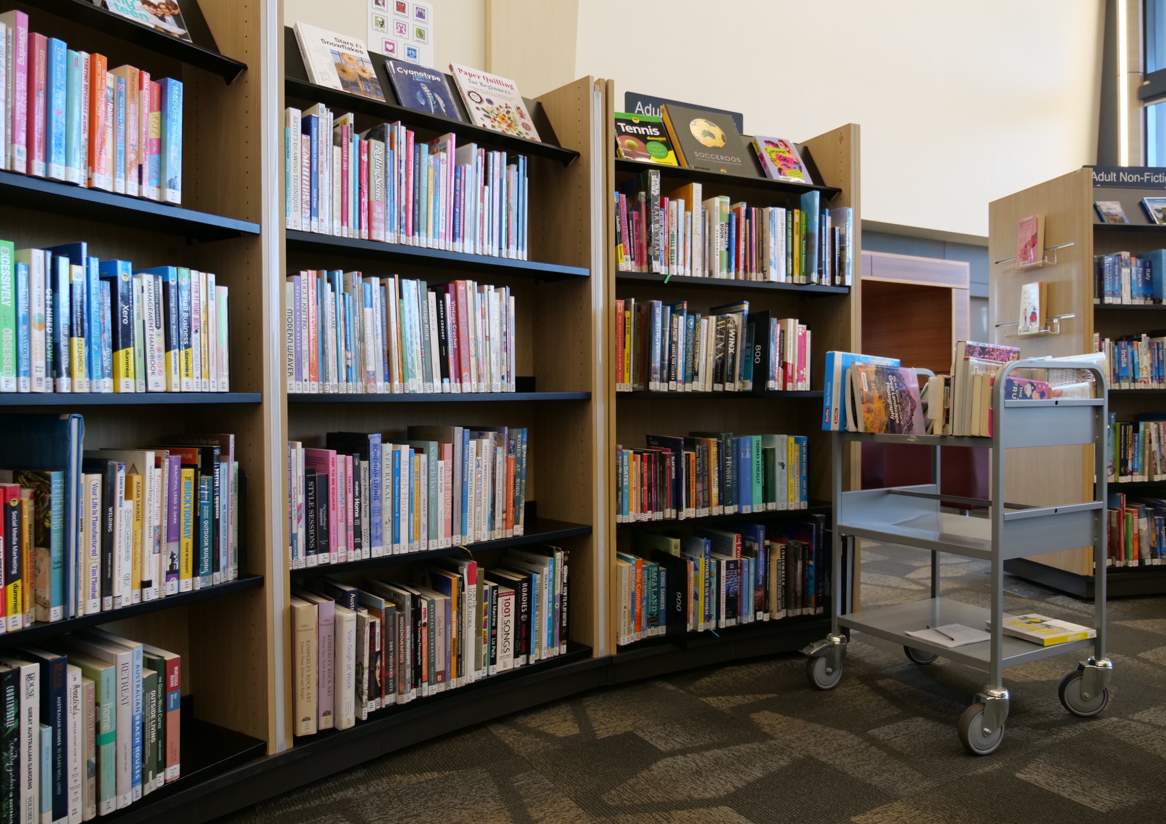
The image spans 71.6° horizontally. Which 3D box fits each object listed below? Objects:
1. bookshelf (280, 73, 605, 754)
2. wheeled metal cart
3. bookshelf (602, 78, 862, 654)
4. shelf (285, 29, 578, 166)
[{"bbox_3d":[-0.384,-0.123,2.143,0.945,1.670,0.275,-1,0,-42],"label":"bookshelf"},{"bbox_3d":[1.042,0.343,2.263,0.526,0.950,0.586,-1,0,-28],"label":"wheeled metal cart"},{"bbox_3d":[0.450,-0.134,2.675,0.948,1.670,0.275,-1,0,-24],"label":"bookshelf"},{"bbox_3d":[-0.397,-0.833,2.120,0.875,0.230,0.180,-1,0,-42],"label":"shelf"}]

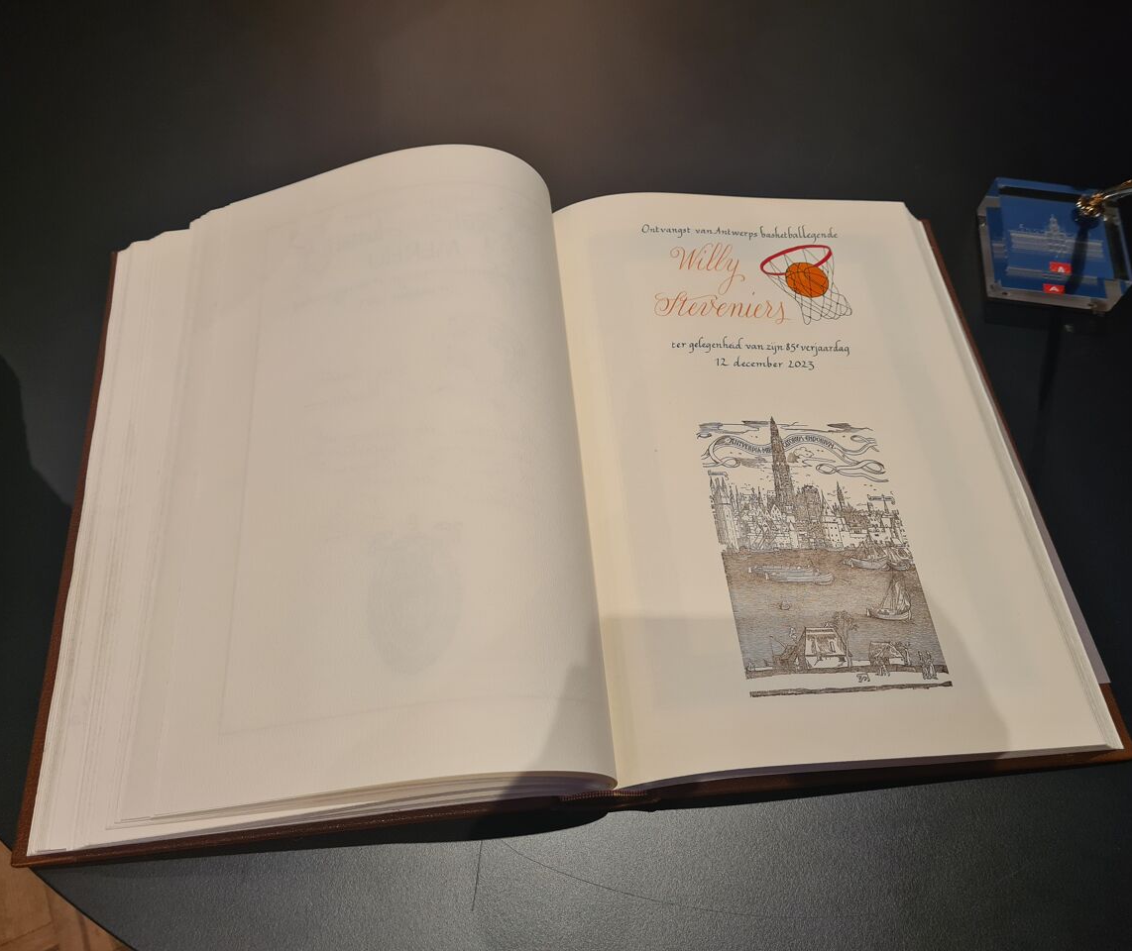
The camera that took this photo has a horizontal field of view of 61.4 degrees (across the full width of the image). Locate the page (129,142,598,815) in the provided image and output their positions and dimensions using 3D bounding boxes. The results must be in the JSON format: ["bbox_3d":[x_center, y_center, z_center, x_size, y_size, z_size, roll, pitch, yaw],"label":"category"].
[{"bbox_3d":[-0.106,-0.018,0.550,0.241,0.075,0.394,-4,61,-5],"label":"page"}]

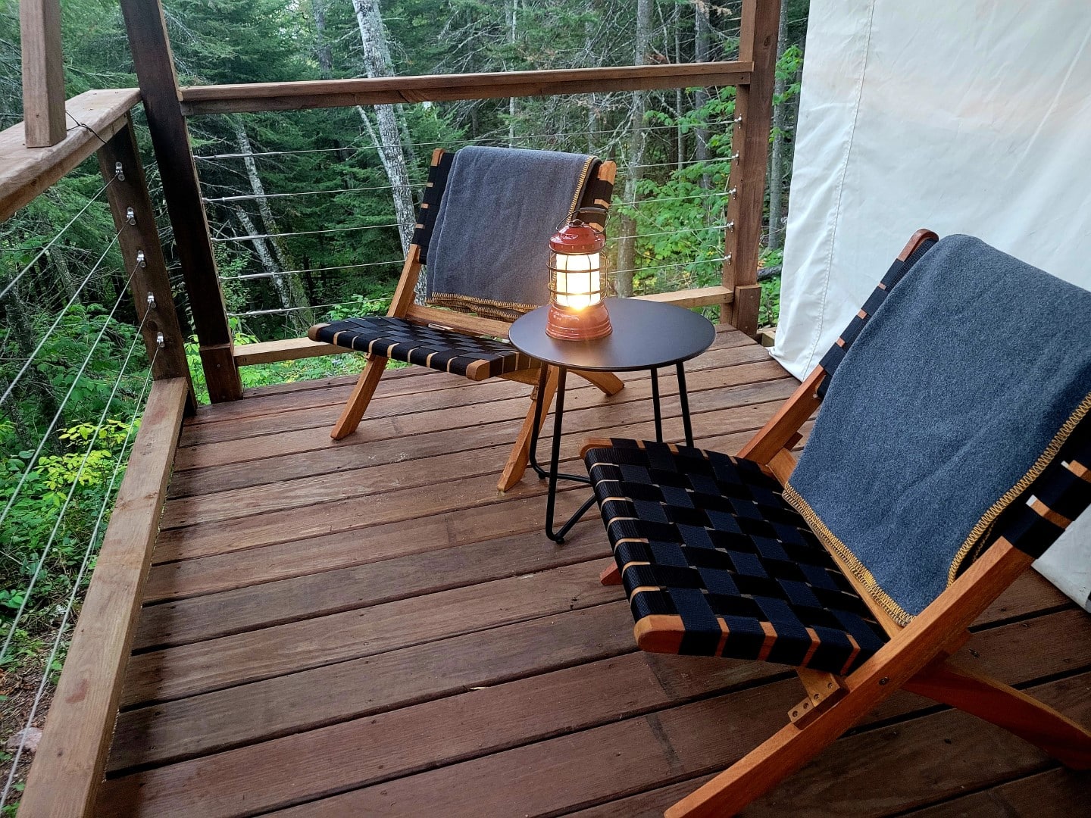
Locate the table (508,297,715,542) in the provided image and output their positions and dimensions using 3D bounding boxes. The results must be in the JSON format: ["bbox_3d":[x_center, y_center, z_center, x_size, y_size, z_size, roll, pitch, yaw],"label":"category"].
[{"bbox_3d":[0.152,0.026,1.920,0.460,0.452,0.460,-1,26,1],"label":"table"}]

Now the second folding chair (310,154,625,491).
[{"bbox_3d":[-0.190,-0.314,2.318,0.615,0.730,0.750,14,30,29],"label":"second folding chair"}]

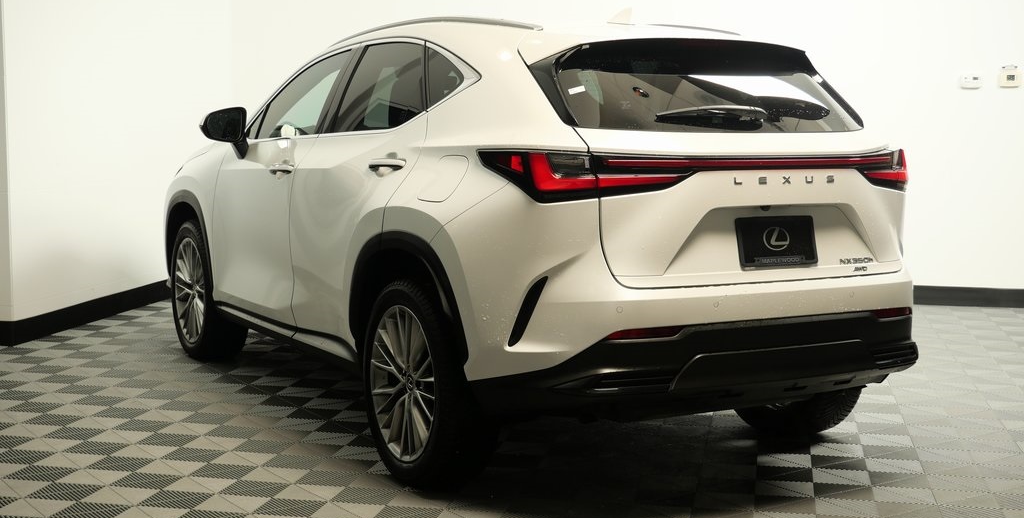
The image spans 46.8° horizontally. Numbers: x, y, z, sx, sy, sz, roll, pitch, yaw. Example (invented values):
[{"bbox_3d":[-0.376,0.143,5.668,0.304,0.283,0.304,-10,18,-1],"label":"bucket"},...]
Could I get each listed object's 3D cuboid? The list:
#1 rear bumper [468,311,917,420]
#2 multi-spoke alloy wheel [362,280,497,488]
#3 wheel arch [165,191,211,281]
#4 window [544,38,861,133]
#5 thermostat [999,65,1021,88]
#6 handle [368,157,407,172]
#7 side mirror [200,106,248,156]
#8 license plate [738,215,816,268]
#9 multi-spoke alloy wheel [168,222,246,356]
[{"bbox_3d":[0.768,0.332,3.911,1.750,0.330,0.500,-3,7,-28],"label":"rear bumper"},{"bbox_3d":[-0.281,0.415,4.150,0.240,0.735,0.730,-3,7,-30],"label":"multi-spoke alloy wheel"},{"bbox_3d":[-1.637,-0.109,6.074,0.140,0.470,0.860,-3,7,-30],"label":"wheel arch"},{"bbox_3d":[0.706,-0.566,3.924,1.160,0.440,0.120,-3,-35,-28],"label":"window"},{"bbox_3d":[3.546,-1.301,8.434,0.138,0.150,0.035,2,6,9],"label":"thermostat"},{"bbox_3d":[-0.436,-0.334,4.187,0.055,0.042,0.230,-3,7,-30],"label":"handle"},{"bbox_3d":[-1.308,-0.570,5.323,0.215,0.215,0.160,-3,7,-30],"label":"side mirror"},{"bbox_3d":[0.848,-0.055,3.776,0.305,0.160,0.022,-3,-3,-28],"label":"license plate"},{"bbox_3d":[-1.552,0.153,6.138,0.235,0.735,0.720,-3,7,-30],"label":"multi-spoke alloy wheel"}]

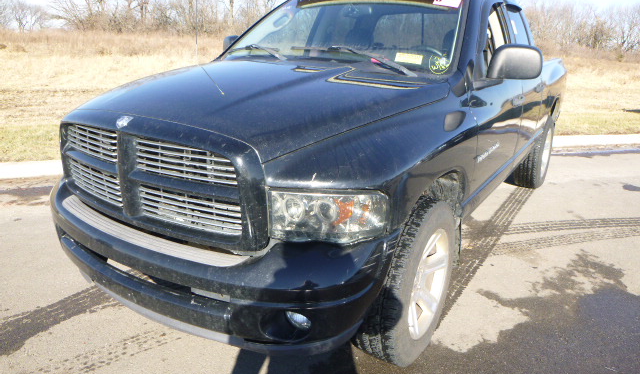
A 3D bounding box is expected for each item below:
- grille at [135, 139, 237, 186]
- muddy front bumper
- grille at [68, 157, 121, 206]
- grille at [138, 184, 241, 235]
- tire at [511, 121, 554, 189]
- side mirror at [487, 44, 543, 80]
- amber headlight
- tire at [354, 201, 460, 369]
[{"bbox_3d":[-0.489,-0.094,1.673,0.450,0.120,0.070,10,19,24],"label":"grille"},{"bbox_3d":[-0.674,0.281,2.072,1.970,0.520,0.570,13,20,30],"label":"muddy front bumper"},{"bbox_3d":[-0.981,-0.027,2.026,0.455,0.135,0.070,15,22,36],"label":"grille"},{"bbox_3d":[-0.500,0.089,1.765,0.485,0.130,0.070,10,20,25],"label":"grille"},{"bbox_3d":[2.409,-0.422,5.205,0.270,0.825,0.835,12,21,31],"label":"tire"},{"bbox_3d":[1.091,-0.702,2.583,0.280,0.188,0.150,12,21,31],"label":"side mirror"},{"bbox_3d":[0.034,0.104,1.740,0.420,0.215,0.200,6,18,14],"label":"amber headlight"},{"bbox_3d":[0.449,0.454,2.354,0.270,0.825,0.835,12,21,31],"label":"tire"}]

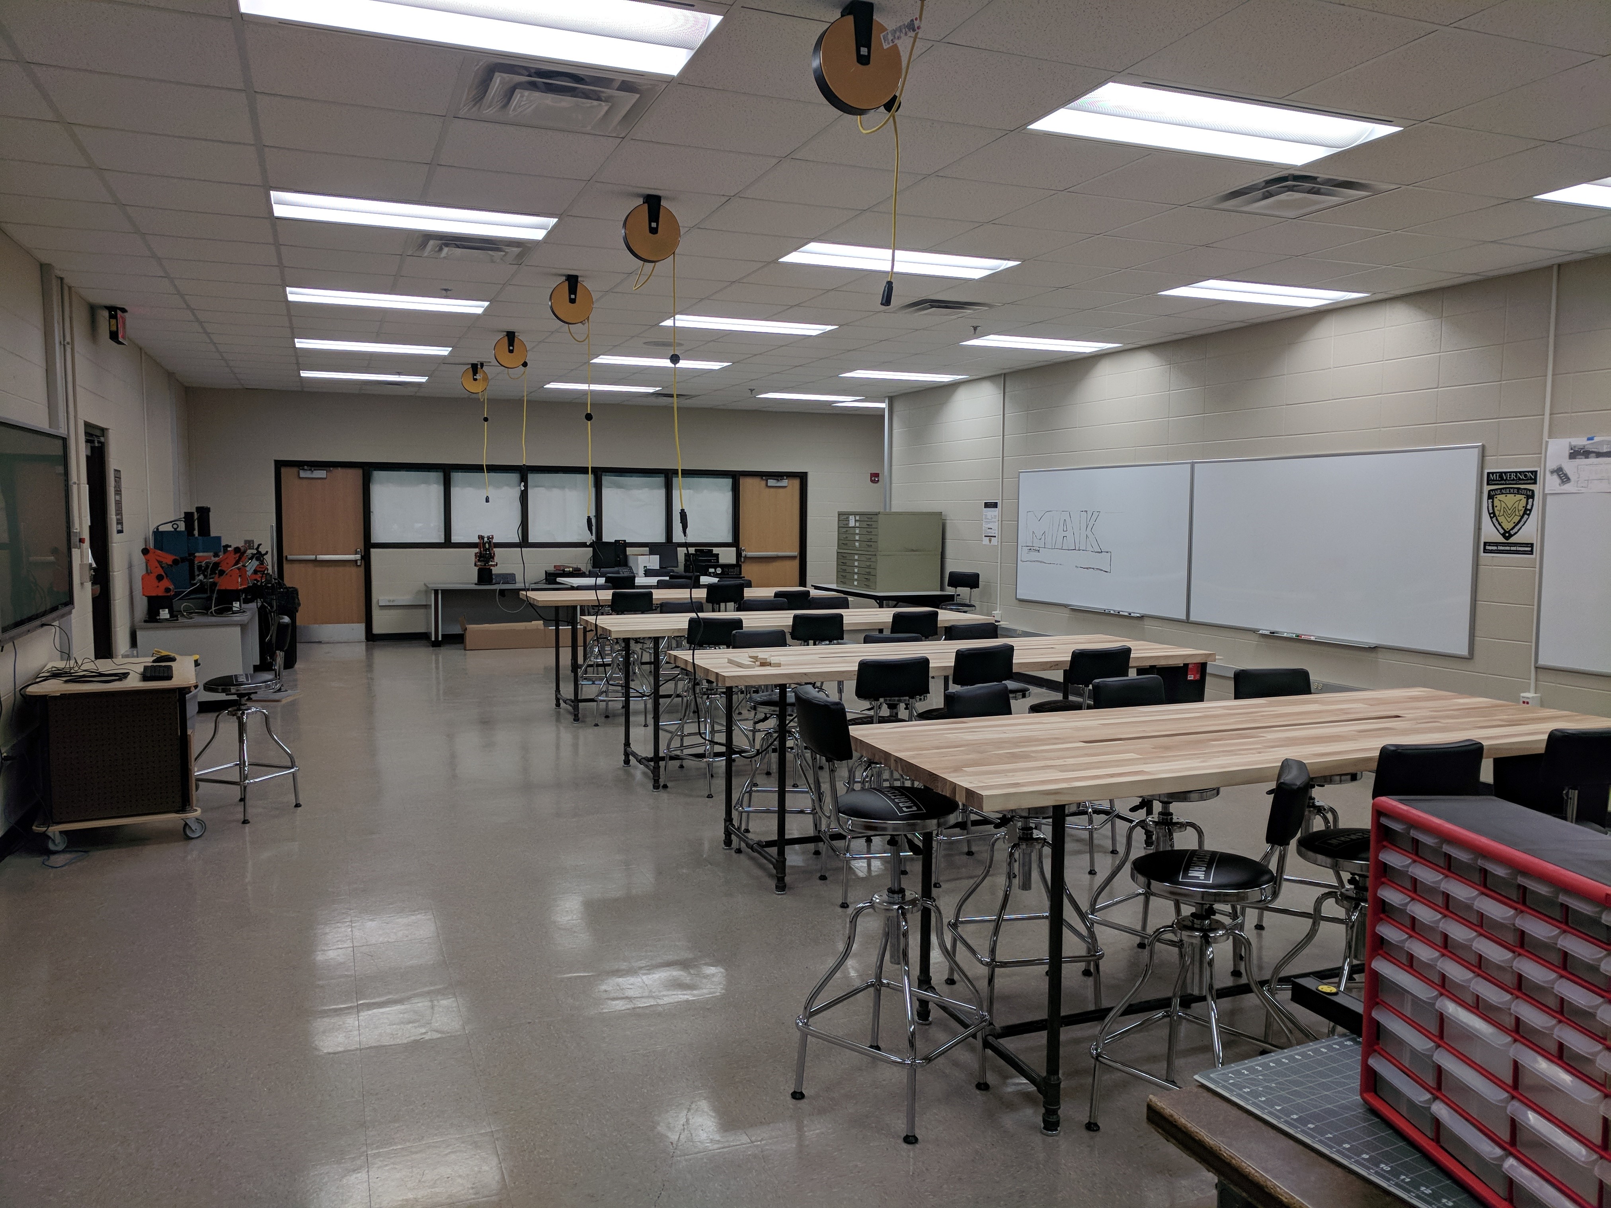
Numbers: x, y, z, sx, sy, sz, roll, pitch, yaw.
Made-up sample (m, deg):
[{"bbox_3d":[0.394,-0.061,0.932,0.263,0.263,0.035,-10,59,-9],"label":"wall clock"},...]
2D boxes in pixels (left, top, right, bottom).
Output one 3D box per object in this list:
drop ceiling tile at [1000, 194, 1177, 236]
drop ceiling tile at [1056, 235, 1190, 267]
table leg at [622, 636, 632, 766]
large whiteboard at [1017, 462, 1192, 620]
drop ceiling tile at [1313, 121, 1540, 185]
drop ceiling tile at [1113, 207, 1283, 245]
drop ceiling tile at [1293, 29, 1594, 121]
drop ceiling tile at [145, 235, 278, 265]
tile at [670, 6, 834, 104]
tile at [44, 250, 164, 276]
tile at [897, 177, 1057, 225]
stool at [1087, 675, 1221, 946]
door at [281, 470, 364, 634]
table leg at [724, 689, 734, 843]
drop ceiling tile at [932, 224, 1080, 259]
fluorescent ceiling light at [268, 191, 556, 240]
[{"bbox_3d":[1.232,-1.733,5.369,0.600,0.020,0.600,-1,5,-21],"label":"drop ceiling tile"},{"bbox_3d":[1.576,-1.795,6.165,0.600,0.020,0.600,-1,5,-22],"label":"drop ceiling tile"},{"bbox_3d":[-1.098,0.571,7.447,0.050,0.868,0.050,-1,5,-22],"label":"table leg"},{"bbox_3d":[2.450,-0.548,10.236,0.035,1.210,2.430,-1,5,-22],"label":"large whiteboard"},{"bbox_3d":[2.252,-1.663,4.483,0.605,0.020,0.605,-1,5,-22],"label":"drop ceiling tile"},{"bbox_3d":[1.799,-1.746,5.593,0.600,0.020,0.600,-1,5,-21],"label":"drop ceiling tile"},{"bbox_3d":[1.913,-1.605,3.693,0.605,0.020,0.605,-1,5,-22],"label":"drop ceiling tile"},{"bbox_3d":[-3.066,-1.836,6.282,0.600,0.018,0.600,-1,5,-22],"label":"drop ceiling tile"},{"bbox_3d":[-0.018,-1.603,3.565,0.600,0.018,0.600,-1,5,-22],"label":"tile"},{"bbox_3d":[-3.848,-1.869,6.626,0.580,0.018,0.600,-1,5,-22],"label":"tile"},{"bbox_3d":[0.667,-1.725,5.159,0.605,0.020,0.605,-1,5,-22],"label":"tile"},{"bbox_3d":[1.264,0.788,4.262,0.500,1.025,0.520,-2,5,-25],"label":"stool"},{"bbox_3d":[-5.684,-0.570,14.313,0.910,2.060,0.050,-1,5,-22],"label":"door"},{"bbox_3d":[-0.367,0.719,5.769,0.046,0.900,0.046,0,4,0],"label":"table leg"},{"bbox_3d":[1.008,-1.779,5.934,0.600,0.020,0.600,-1,5,-21],"label":"drop ceiling tile"},{"bbox_3d":[-1.766,-1.782,5.495,1.215,0.060,0.605,-1,5,-22],"label":"fluorescent ceiling light"}]

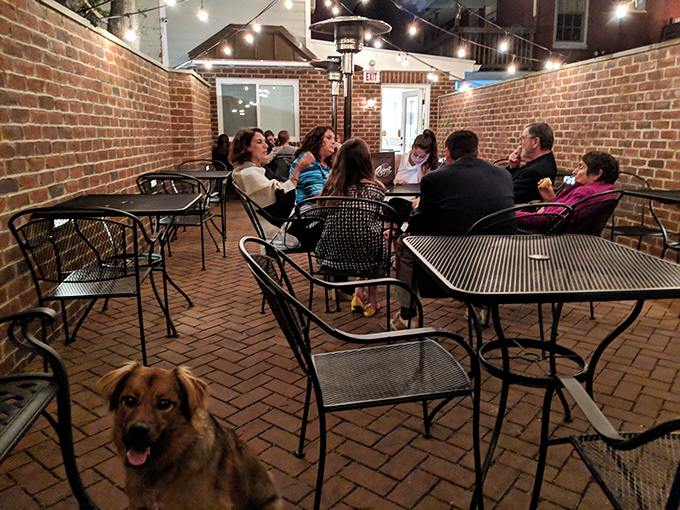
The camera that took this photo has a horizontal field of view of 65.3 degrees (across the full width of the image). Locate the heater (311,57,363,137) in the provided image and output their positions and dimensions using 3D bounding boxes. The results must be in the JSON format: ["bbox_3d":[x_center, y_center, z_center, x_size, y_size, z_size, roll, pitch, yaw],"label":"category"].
[{"bbox_3d":[-0.047,-1.809,8.049,0.790,2.260,0.790,0,13,0],"label":"heater"}]

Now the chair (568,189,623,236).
[{"bbox_3d":[1.313,0.014,3.233,0.580,0.840,0.630,-11,17,-41],"label":"chair"}]

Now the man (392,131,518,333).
[{"bbox_3d":[0.630,-0.123,3.041,0.600,1.190,0.820,-4,14,-18],"label":"man"}]

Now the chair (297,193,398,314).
[{"bbox_3d":[0.085,0.058,2.978,0.590,0.860,0.680,3,13,15],"label":"chair"}]

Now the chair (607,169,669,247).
[{"bbox_3d":[2.238,-0.213,4.165,0.590,0.860,0.680,-1,13,-3],"label":"chair"}]

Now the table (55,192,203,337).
[{"bbox_3d":[-1.266,0.052,3.246,0.790,0.750,0.800,-1,13,-6],"label":"table"}]

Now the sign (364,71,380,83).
[{"bbox_3d":[0.597,-3.321,9.900,0.300,0.210,0.060,-2,13,-7],"label":"sign"}]

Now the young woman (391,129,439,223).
[{"bbox_3d":[0.637,-0.464,4.513,0.500,1.200,0.720,-1,13,-4],"label":"young woman"}]

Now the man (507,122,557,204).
[{"bbox_3d":[1.215,-0.354,3.966,0.800,1.230,0.540,3,13,13],"label":"man"}]

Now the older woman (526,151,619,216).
[{"bbox_3d":[1.242,-0.104,3.235,0.760,1.060,0.520,12,18,44],"label":"older woman"}]

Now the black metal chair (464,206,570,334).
[{"bbox_3d":[0.777,0.116,2.718,0.590,0.860,0.680,-6,14,-23],"label":"black metal chair"}]

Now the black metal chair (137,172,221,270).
[{"bbox_3d":[-1.397,-0.331,4.722,0.580,0.840,0.630,1,13,5],"label":"black metal chair"}]

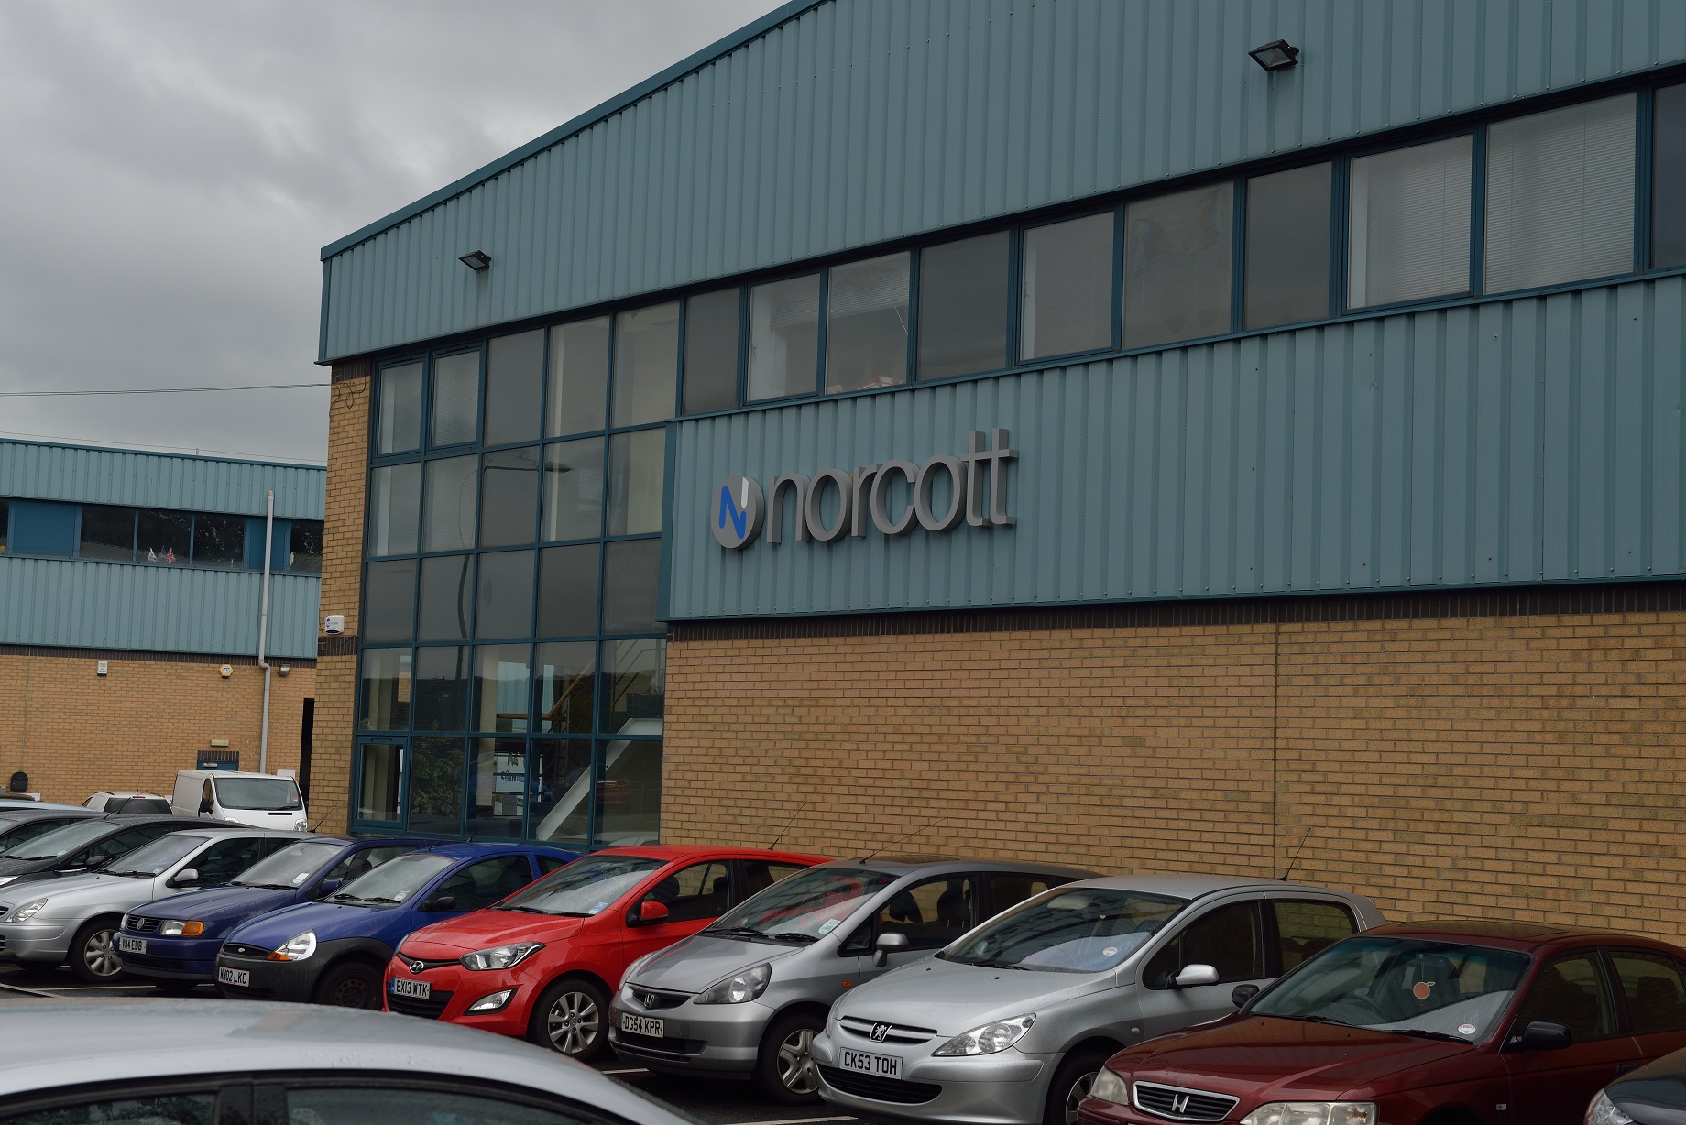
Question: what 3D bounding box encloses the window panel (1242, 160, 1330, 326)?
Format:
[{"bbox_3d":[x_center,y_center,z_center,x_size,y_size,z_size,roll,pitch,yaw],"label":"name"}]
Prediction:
[{"bbox_3d":[3.207,-2.272,17.565,0.090,1.130,0.810,6,-6,-39],"label":"window panel"}]

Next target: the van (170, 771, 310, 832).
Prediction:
[{"bbox_3d":[-12.417,5.300,50.466,1.930,1.970,4.800,4,-5,-27],"label":"van"}]

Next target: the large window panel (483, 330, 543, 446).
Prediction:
[{"bbox_3d":[-3.459,-1.819,25.509,0.100,1.117,1.065,6,-6,-40],"label":"large window panel"}]

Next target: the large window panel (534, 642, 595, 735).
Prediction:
[{"bbox_3d":[-2.773,1.252,24.331,0.100,0.917,0.995,6,-6,-40],"label":"large window panel"}]

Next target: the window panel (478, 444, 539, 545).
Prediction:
[{"bbox_3d":[-3.443,-0.664,25.197,0.100,1.000,1.079,5,-6,-40],"label":"window panel"}]

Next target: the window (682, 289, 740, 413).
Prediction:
[{"bbox_3d":[-1.243,-1.988,22.903,0.090,1.110,0.880,6,-6,-39],"label":"window"}]

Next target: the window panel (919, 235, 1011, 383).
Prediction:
[{"bbox_3d":[0.998,-2.132,20.328,0.100,1.095,1.068,6,-6,-40],"label":"window panel"}]

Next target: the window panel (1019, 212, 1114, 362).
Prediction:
[{"bbox_3d":[1.783,-2.184,19.415,0.100,1.044,0.975,6,-6,-40],"label":"window panel"}]

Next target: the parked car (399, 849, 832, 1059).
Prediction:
[{"bbox_3d":[-1.577,2.923,18.597,3.990,1.490,1.730,6,-7,-43],"label":"parked car"}]

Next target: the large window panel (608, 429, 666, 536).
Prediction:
[{"bbox_3d":[-1.974,-0.758,23.469,0.100,0.997,0.979,5,-6,-40],"label":"large window panel"}]

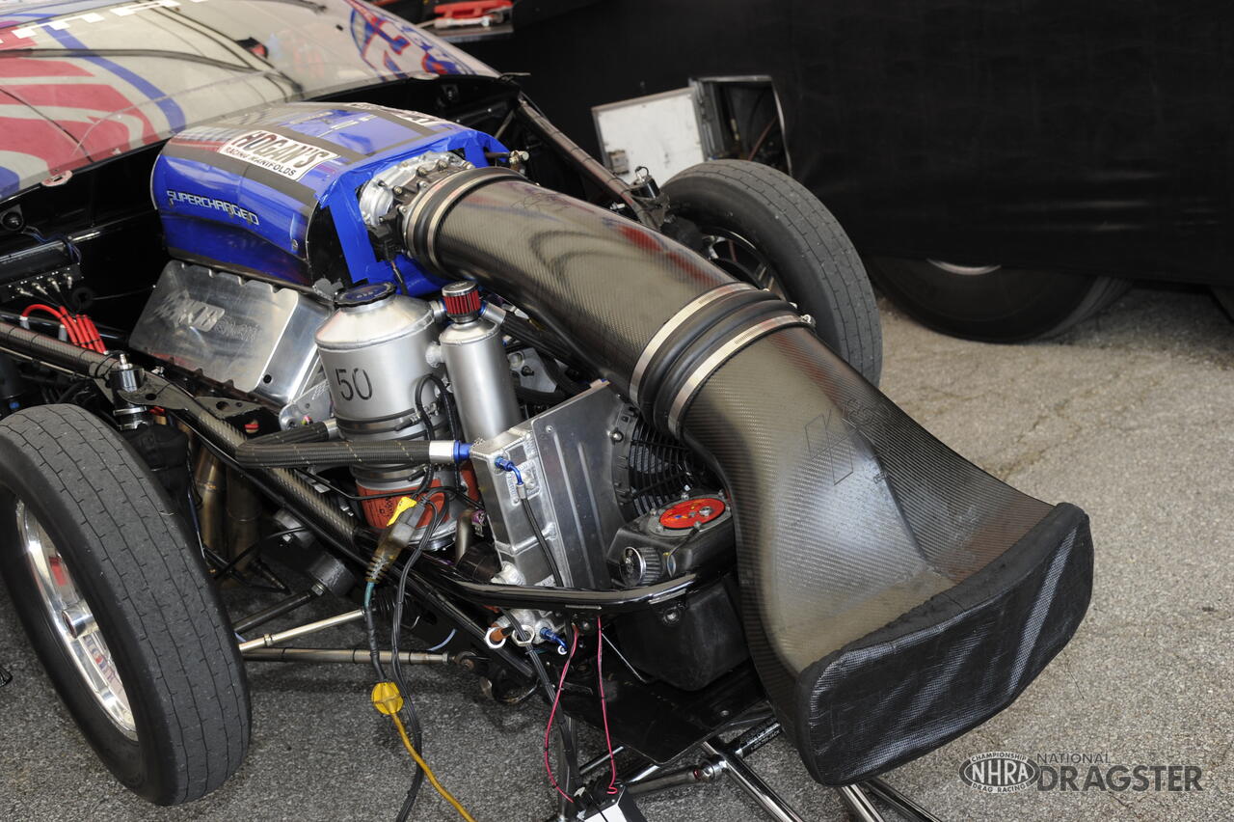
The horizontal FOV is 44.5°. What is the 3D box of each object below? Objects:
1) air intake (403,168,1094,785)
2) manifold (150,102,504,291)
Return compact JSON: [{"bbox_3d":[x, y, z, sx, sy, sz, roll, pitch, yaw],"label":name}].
[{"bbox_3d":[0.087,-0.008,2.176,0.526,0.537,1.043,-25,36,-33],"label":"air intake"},{"bbox_3d":[-0.517,-0.414,2.759,0.415,0.288,0.638,-25,22,-33],"label":"manifold"}]

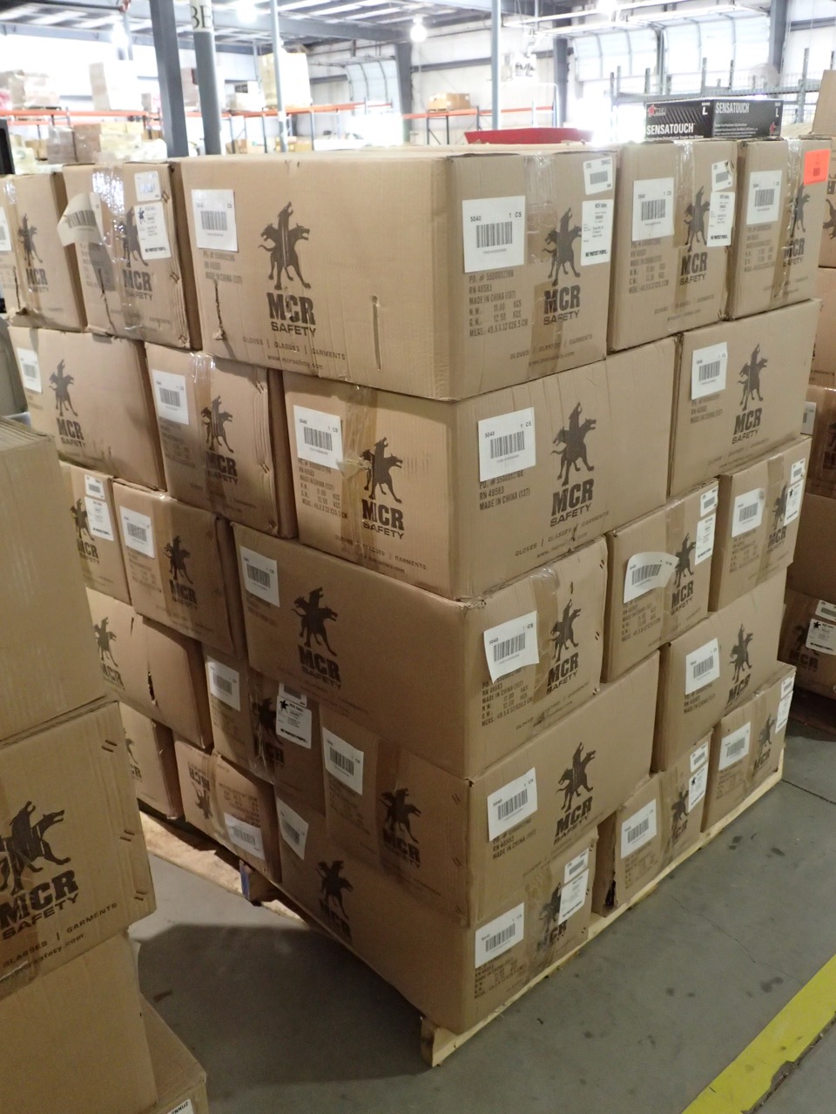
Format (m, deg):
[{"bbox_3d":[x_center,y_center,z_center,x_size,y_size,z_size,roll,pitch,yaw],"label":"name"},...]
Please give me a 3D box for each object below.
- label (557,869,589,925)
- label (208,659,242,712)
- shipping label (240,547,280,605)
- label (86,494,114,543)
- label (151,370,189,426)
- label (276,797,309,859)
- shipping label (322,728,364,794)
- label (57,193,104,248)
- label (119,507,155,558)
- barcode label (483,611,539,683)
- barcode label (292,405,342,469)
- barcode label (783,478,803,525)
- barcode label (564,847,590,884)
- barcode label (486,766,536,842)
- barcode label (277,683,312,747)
[{"bbox_3d":[0.261,0.570,1.619,0.067,0.074,0.008,-18,27,-38],"label":"label"},{"bbox_3d":[-0.344,0.223,1.714,0.008,0.079,0.099,-22,32,-40],"label":"label"},{"bbox_3d":[-0.255,0.030,1.562,0.098,0.080,0.005,18,30,40],"label":"shipping label"},{"bbox_3d":[-0.630,-0.077,1.905,0.082,0.079,0.005,19,30,41],"label":"label"},{"bbox_3d":[-0.397,-0.258,1.556,0.008,0.079,0.099,-22,30,-39],"label":"label"},{"bbox_3d":[-0.232,0.507,1.792,0.005,0.083,0.098,-22,29,-39],"label":"label"},{"bbox_3d":[-0.117,0.320,1.515,0.008,0.080,0.099,-22,33,-39],"label":"shipping label"},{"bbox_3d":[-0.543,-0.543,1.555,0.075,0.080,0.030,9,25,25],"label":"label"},{"bbox_3d":[-0.525,-0.047,1.807,0.102,0.080,0.005,18,30,40],"label":"label"},{"bbox_3d":[0.130,0.122,1.300,0.103,0.078,0.012,-21,29,-38],"label":"barcode label"},{"bbox_3d":[-0.140,-0.168,1.359,0.100,0.077,0.005,19,30,41],"label":"barcode label"},{"bbox_3d":[0.733,-0.106,1.883,0.008,0.076,0.063,19,30,41],"label":"barcode label"},{"bbox_3d":[0.263,0.513,1.600,0.064,0.040,0.008,-19,28,-40],"label":"barcode label"},{"bbox_3d":[0.139,0.361,1.411,0.106,0.080,0.006,-21,29,-38],"label":"barcode label"},{"bbox_3d":[-0.204,0.263,1.595,0.082,0.108,0.006,17,29,39],"label":"barcode label"}]

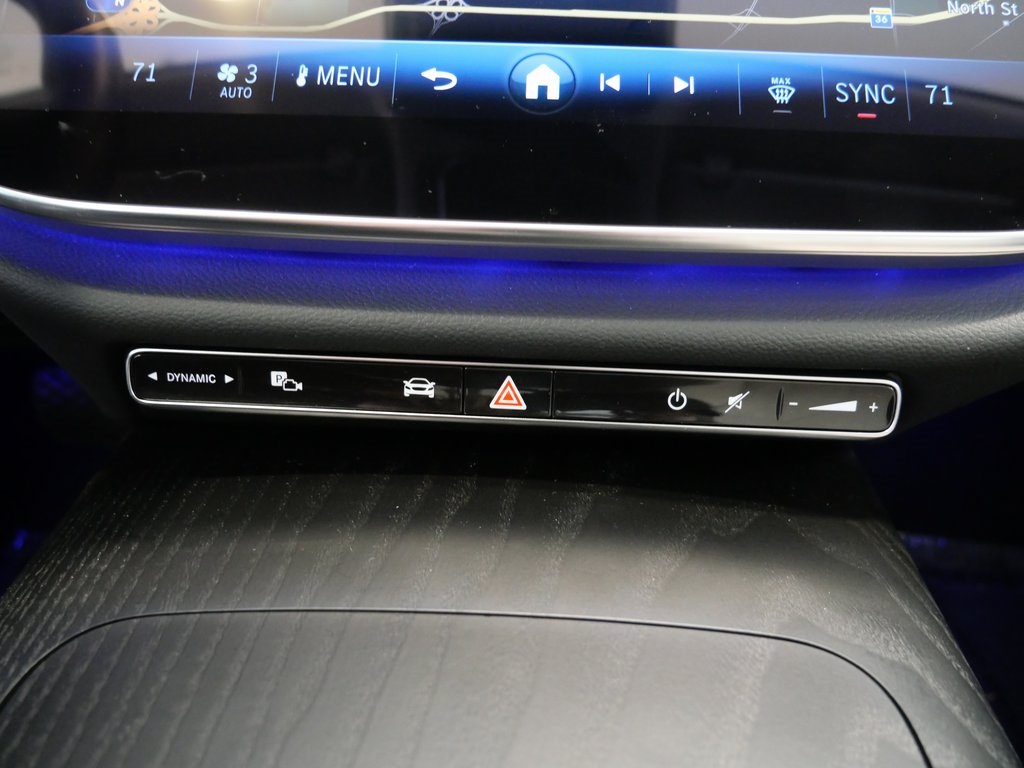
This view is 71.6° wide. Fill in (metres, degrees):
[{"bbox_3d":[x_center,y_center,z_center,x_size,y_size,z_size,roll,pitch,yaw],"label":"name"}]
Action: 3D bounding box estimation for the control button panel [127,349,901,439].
[{"bbox_3d":[-0.001,0.002,0.246,0.262,0.020,0.018,2,13,2],"label":"control button panel"}]

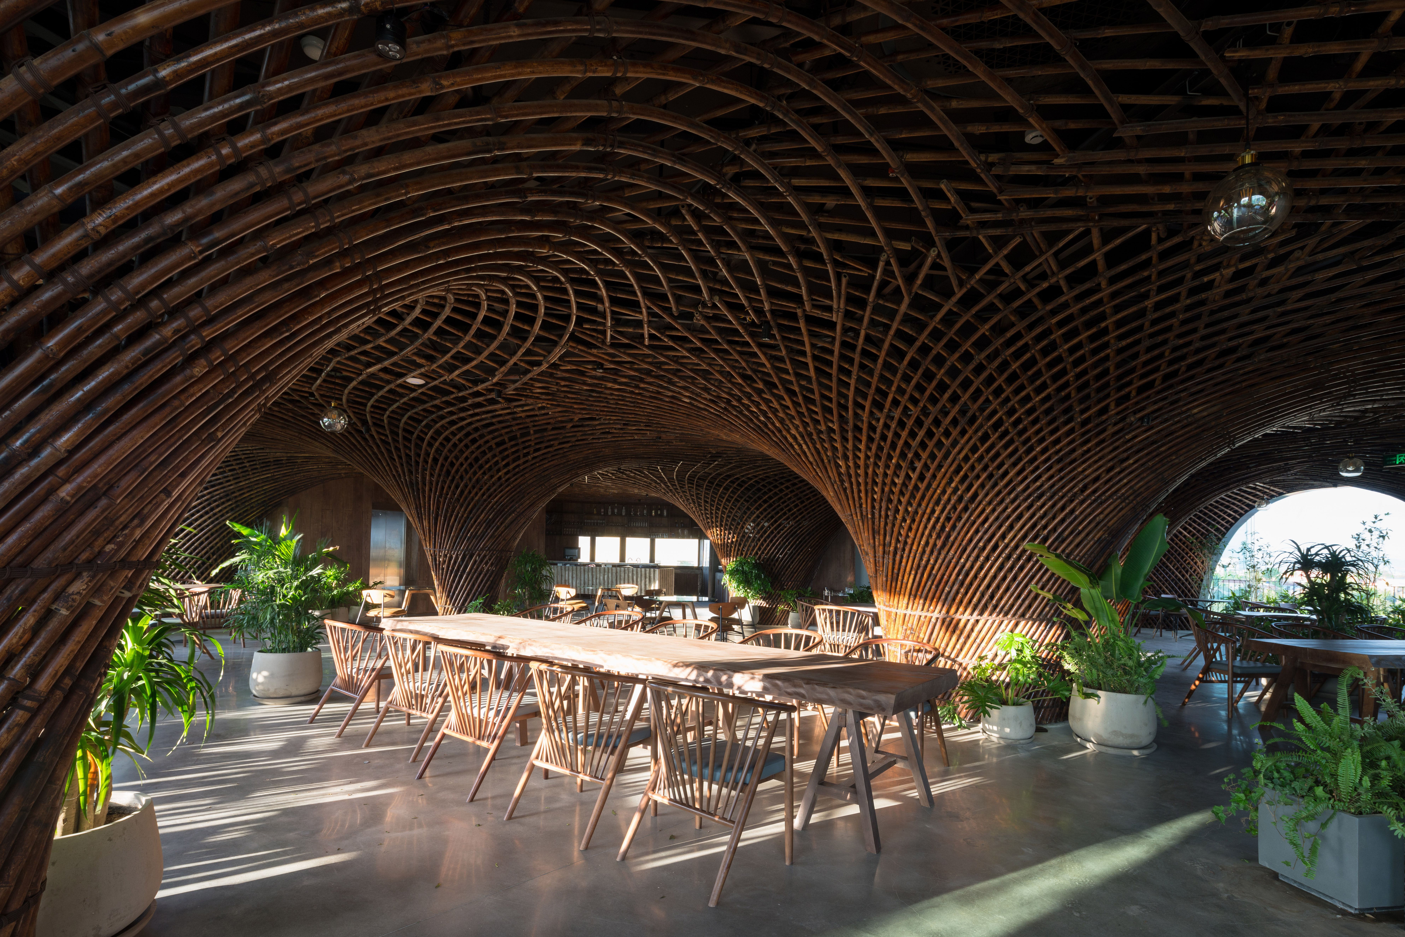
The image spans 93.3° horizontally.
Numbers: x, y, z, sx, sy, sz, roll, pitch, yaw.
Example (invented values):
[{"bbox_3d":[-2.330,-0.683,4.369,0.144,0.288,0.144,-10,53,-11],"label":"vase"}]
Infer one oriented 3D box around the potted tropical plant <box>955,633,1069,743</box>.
[{"bbox_3d":[2.300,1.590,4.918,0.840,0.760,0.740,0,-6,0],"label":"potted tropical plant"}]

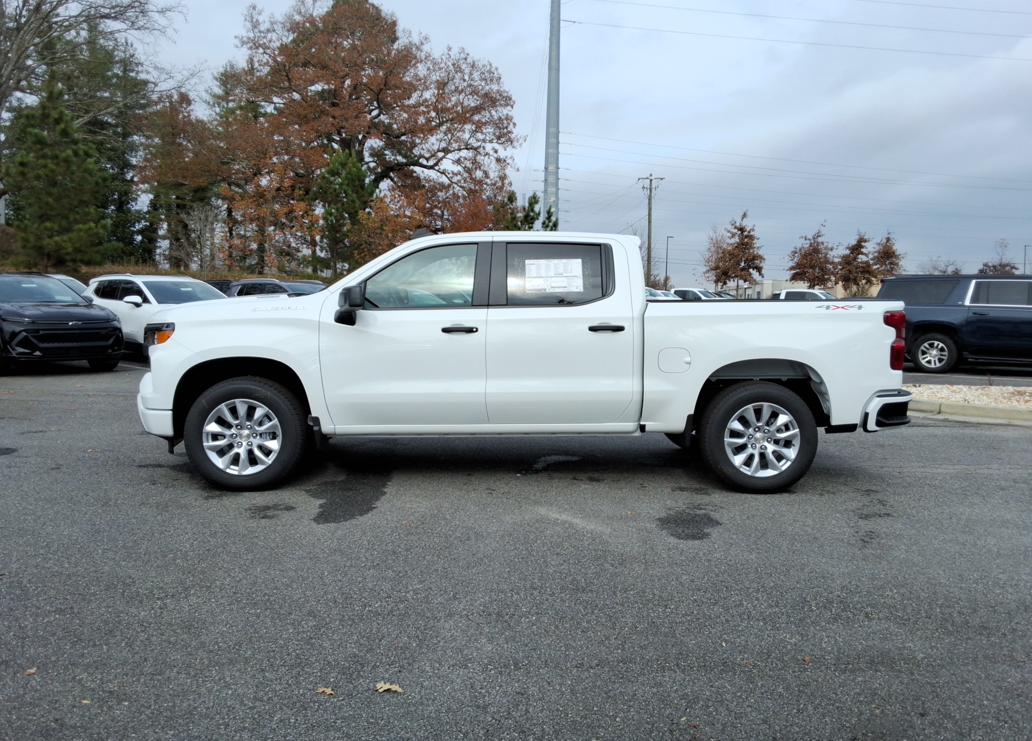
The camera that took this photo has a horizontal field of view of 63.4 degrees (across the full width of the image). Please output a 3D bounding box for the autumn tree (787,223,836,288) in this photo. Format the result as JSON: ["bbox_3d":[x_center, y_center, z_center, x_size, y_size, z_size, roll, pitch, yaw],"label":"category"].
[{"bbox_3d":[16.921,-5.567,47.674,2.809,5.602,2.809,2,6,19],"label":"autumn tree"}]

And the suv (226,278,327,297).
[{"bbox_3d":[-5.285,-1.380,20.364,4.680,1.680,1.900,5,7,41],"label":"suv"}]

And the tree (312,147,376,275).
[{"bbox_3d":[-7.362,-6.760,35.538,2.746,5.421,2.746,0,5,-12],"label":"tree"}]

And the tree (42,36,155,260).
[{"bbox_3d":[-19.194,-10.110,38.254,4.877,10.652,4.877,-2,6,-26],"label":"tree"}]

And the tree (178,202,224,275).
[{"bbox_3d":[-11.280,-4.674,29.909,1.675,2.718,1.675,-1,6,-20],"label":"tree"}]

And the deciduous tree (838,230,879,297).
[{"bbox_3d":[19.507,-5.350,47.691,2.487,5.222,2.487,3,6,22],"label":"deciduous tree"}]

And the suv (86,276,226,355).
[{"bbox_3d":[-7.288,-1.136,17.477,4.840,1.660,1.980,5,7,41],"label":"suv"}]

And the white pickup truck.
[{"bbox_3d":[0.025,-0.156,6.959,5.880,1.930,2.120,0,5,-1],"label":"white pickup truck"}]

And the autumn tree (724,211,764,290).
[{"bbox_3d":[12.549,-5.789,46.654,2.613,6.137,2.613,2,5,15],"label":"autumn tree"}]

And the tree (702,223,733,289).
[{"bbox_3d":[12.206,-5.992,50.652,2.055,5.801,2.055,2,5,13],"label":"tree"}]

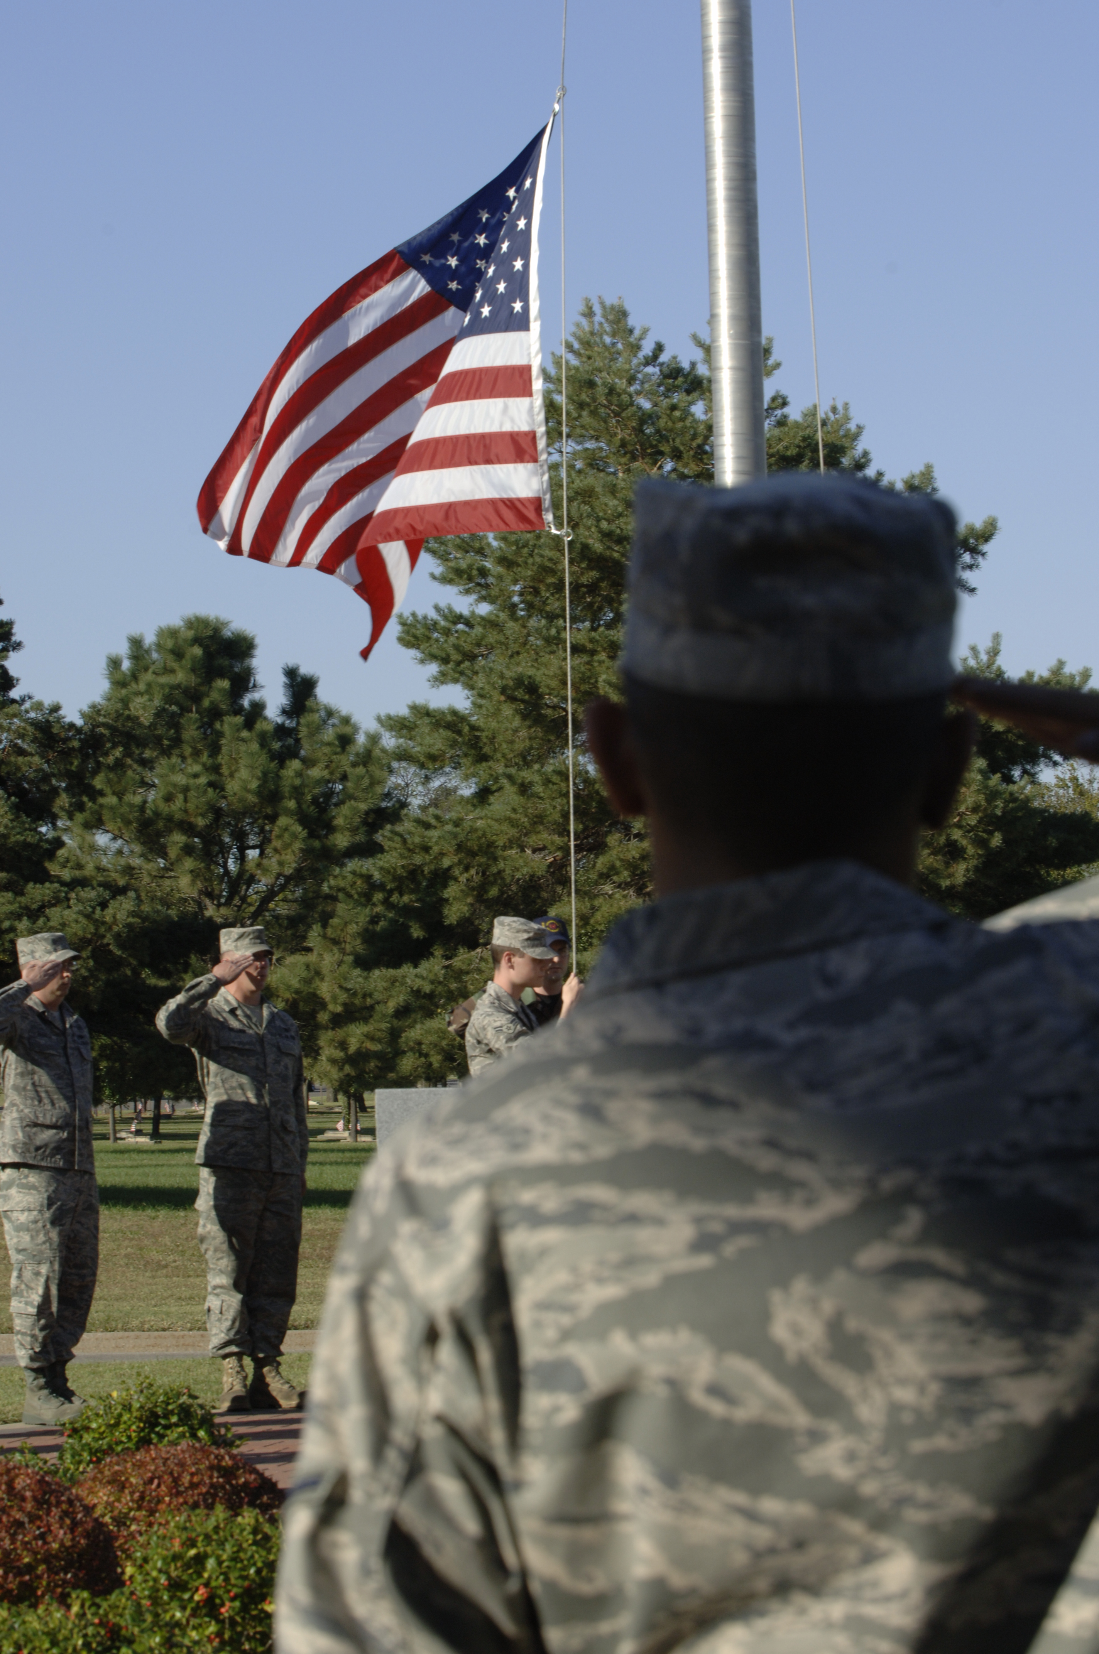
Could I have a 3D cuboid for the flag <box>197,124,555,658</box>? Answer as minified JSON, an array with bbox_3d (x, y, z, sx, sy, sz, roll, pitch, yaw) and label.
[{"bbox_3d":[-0.656,-1.647,20.800,1.350,2.000,0.800,-2,-2,0],"label":"flag"}]

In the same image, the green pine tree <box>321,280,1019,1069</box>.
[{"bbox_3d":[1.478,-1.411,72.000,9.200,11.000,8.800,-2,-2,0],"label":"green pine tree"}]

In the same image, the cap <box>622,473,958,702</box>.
[{"bbox_3d":[0.130,-0.130,2.970,0.183,0.125,0.255,1,3,-4],"label":"cap"}]

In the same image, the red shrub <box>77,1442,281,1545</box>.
[{"bbox_3d":[-0.918,1.738,13.800,0.570,0.410,0.550,-2,-2,0],"label":"red shrub"}]

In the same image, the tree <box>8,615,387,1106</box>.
[{"bbox_3d":[-4.604,0.634,72.000,5.000,6.900,4.900,-2,-2,0],"label":"tree"}]

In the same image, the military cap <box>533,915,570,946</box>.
[{"bbox_3d":[0.008,0.411,21.500,0.175,0.140,0.265,-1,-2,-17],"label":"military cap"}]

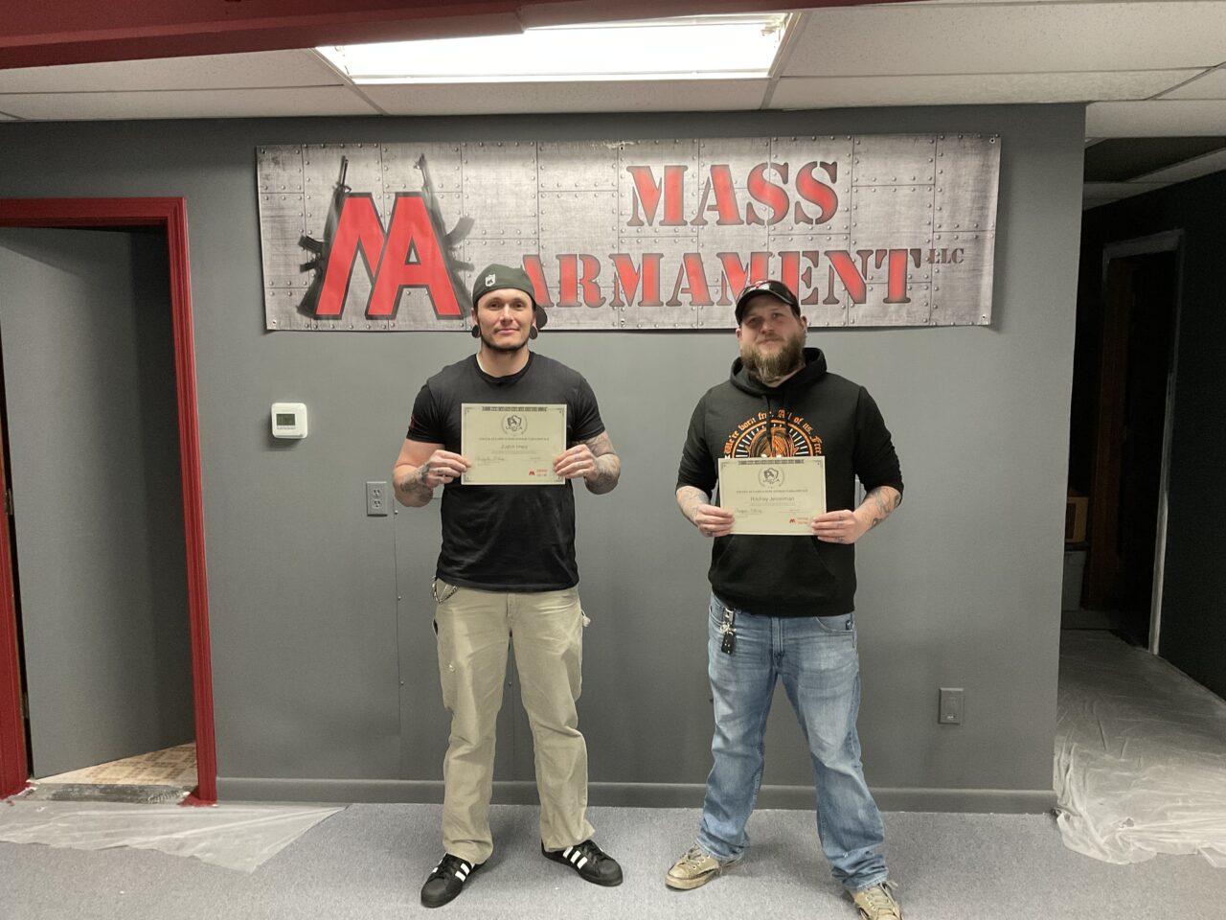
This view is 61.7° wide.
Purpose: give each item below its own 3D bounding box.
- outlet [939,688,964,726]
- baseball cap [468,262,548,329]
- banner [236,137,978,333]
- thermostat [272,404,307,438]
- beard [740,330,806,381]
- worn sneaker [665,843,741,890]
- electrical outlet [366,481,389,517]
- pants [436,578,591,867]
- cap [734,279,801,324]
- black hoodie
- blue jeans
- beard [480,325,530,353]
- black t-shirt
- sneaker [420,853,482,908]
[{"bbox_3d":[1.139,0.828,3.456,0.080,0.126,0.010,0,7,3],"label":"outlet"},{"bbox_3d":[-0.286,-0.467,2.969,0.177,0.147,0.260,2,-8,22],"label":"baseball cap"},{"bbox_3d":[0.030,-0.747,3.406,2.438,0.610,0.015,0,6,3],"label":"banner"},{"bbox_3d":[-1.085,-0.132,3.443,0.115,0.115,0.030,0,7,3],"label":"thermostat"},{"bbox_3d":[0.434,-0.283,2.798,0.172,0.140,0.120,1,7,15],"label":"beard"},{"bbox_3d":[0.297,1.198,3.124,0.280,0.114,0.105,-7,9,-43],"label":"worn sneaker"},{"bbox_3d":[-0.817,0.136,3.556,0.070,0.115,0.007,0,6,3],"label":"electrical outlet"},{"bbox_3d":[-0.303,0.782,3.140,0.460,0.970,0.300,-1,7,-6],"label":"pants"},{"bbox_3d":[0.422,-0.456,2.852,0.175,0.120,0.265,-9,-12,22],"label":"cap"},{"bbox_3d":[0.505,0.056,2.937,0.610,0.755,0.330,1,7,16],"label":"black hoodie"},{"bbox_3d":[0.515,0.783,2.983,0.530,0.920,0.340,1,7,11],"label":"blue jeans"},{"bbox_3d":[-0.304,-0.340,2.884,0.142,0.080,0.090,-1,7,-5],"label":"beard"},{"bbox_3d":[-0.313,0.025,3.014,0.570,0.685,0.290,-1,7,-6],"label":"black t-shirt"},{"bbox_3d":[-0.484,1.237,3.134,0.108,0.110,0.297,3,7,25],"label":"sneaker"}]

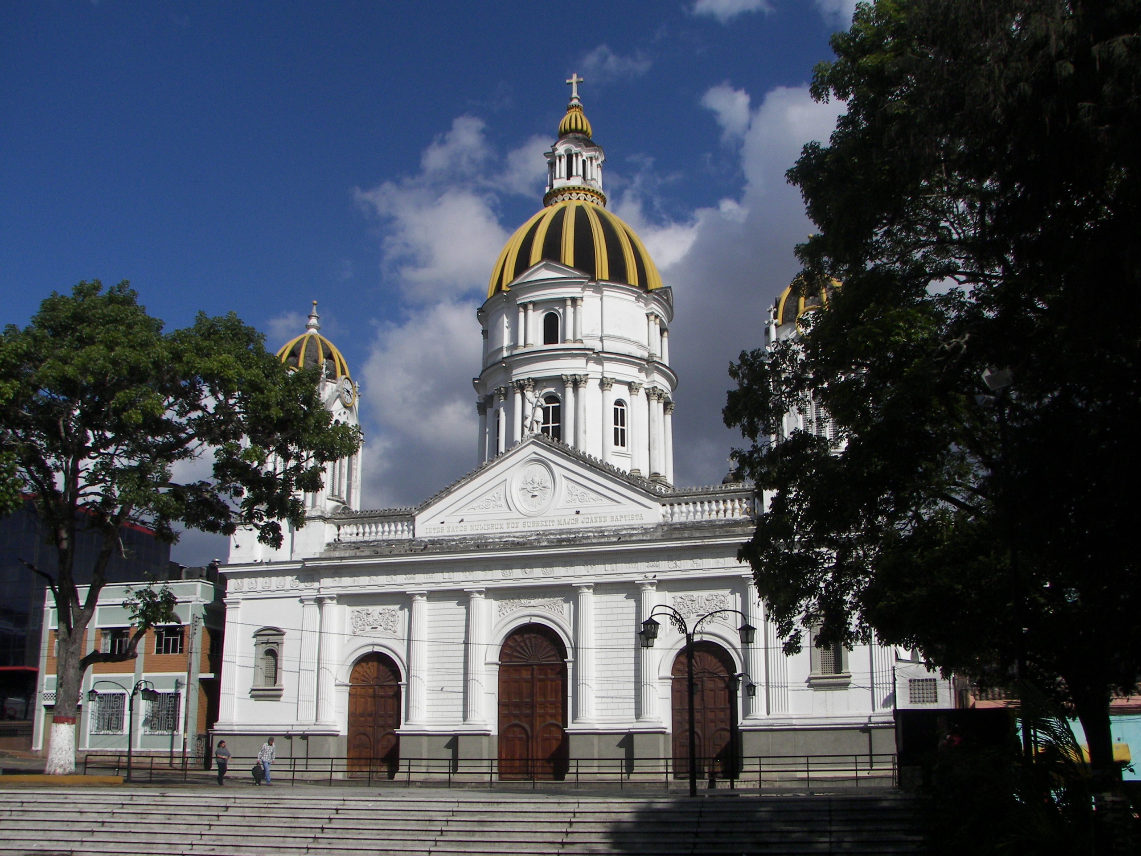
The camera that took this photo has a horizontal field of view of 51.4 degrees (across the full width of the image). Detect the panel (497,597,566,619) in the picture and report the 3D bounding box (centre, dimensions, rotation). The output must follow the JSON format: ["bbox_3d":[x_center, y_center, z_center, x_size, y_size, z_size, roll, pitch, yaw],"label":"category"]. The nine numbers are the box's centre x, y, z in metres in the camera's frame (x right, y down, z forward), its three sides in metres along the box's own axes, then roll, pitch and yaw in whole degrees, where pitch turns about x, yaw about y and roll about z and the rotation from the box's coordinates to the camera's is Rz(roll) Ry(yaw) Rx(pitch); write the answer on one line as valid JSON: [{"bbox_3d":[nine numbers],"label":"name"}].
[{"bbox_3d":[-1.583,7.238,47.675,2.873,0.767,0.100,-5,-17,16],"label":"panel"}]

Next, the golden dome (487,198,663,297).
[{"bbox_3d":[0.267,-7.809,54.795,8.050,4.845,8.050,0,-15,0],"label":"golden dome"}]

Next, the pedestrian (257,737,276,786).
[{"bbox_3d":[-10.858,11.887,42.400,0.460,1.690,0.560,-12,-19,36],"label":"pedestrian"}]

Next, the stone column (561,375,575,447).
[{"bbox_3d":[-0.073,-0.259,55.134,0.550,4.600,0.550,-5,-17,17],"label":"stone column"}]

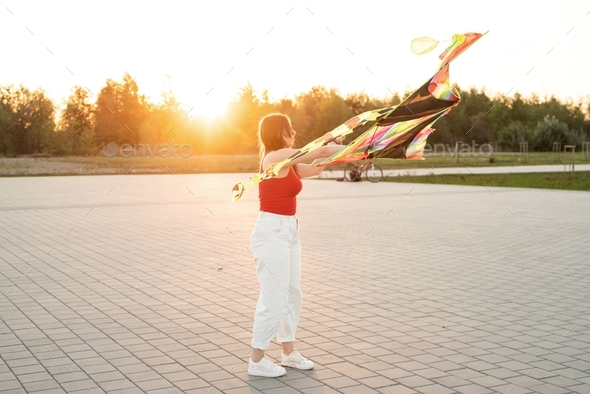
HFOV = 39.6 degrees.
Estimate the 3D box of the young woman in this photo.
[{"bbox_3d":[0.035,0.287,5.180,0.630,1.635,0.470,1,3,15],"label":"young woman"}]

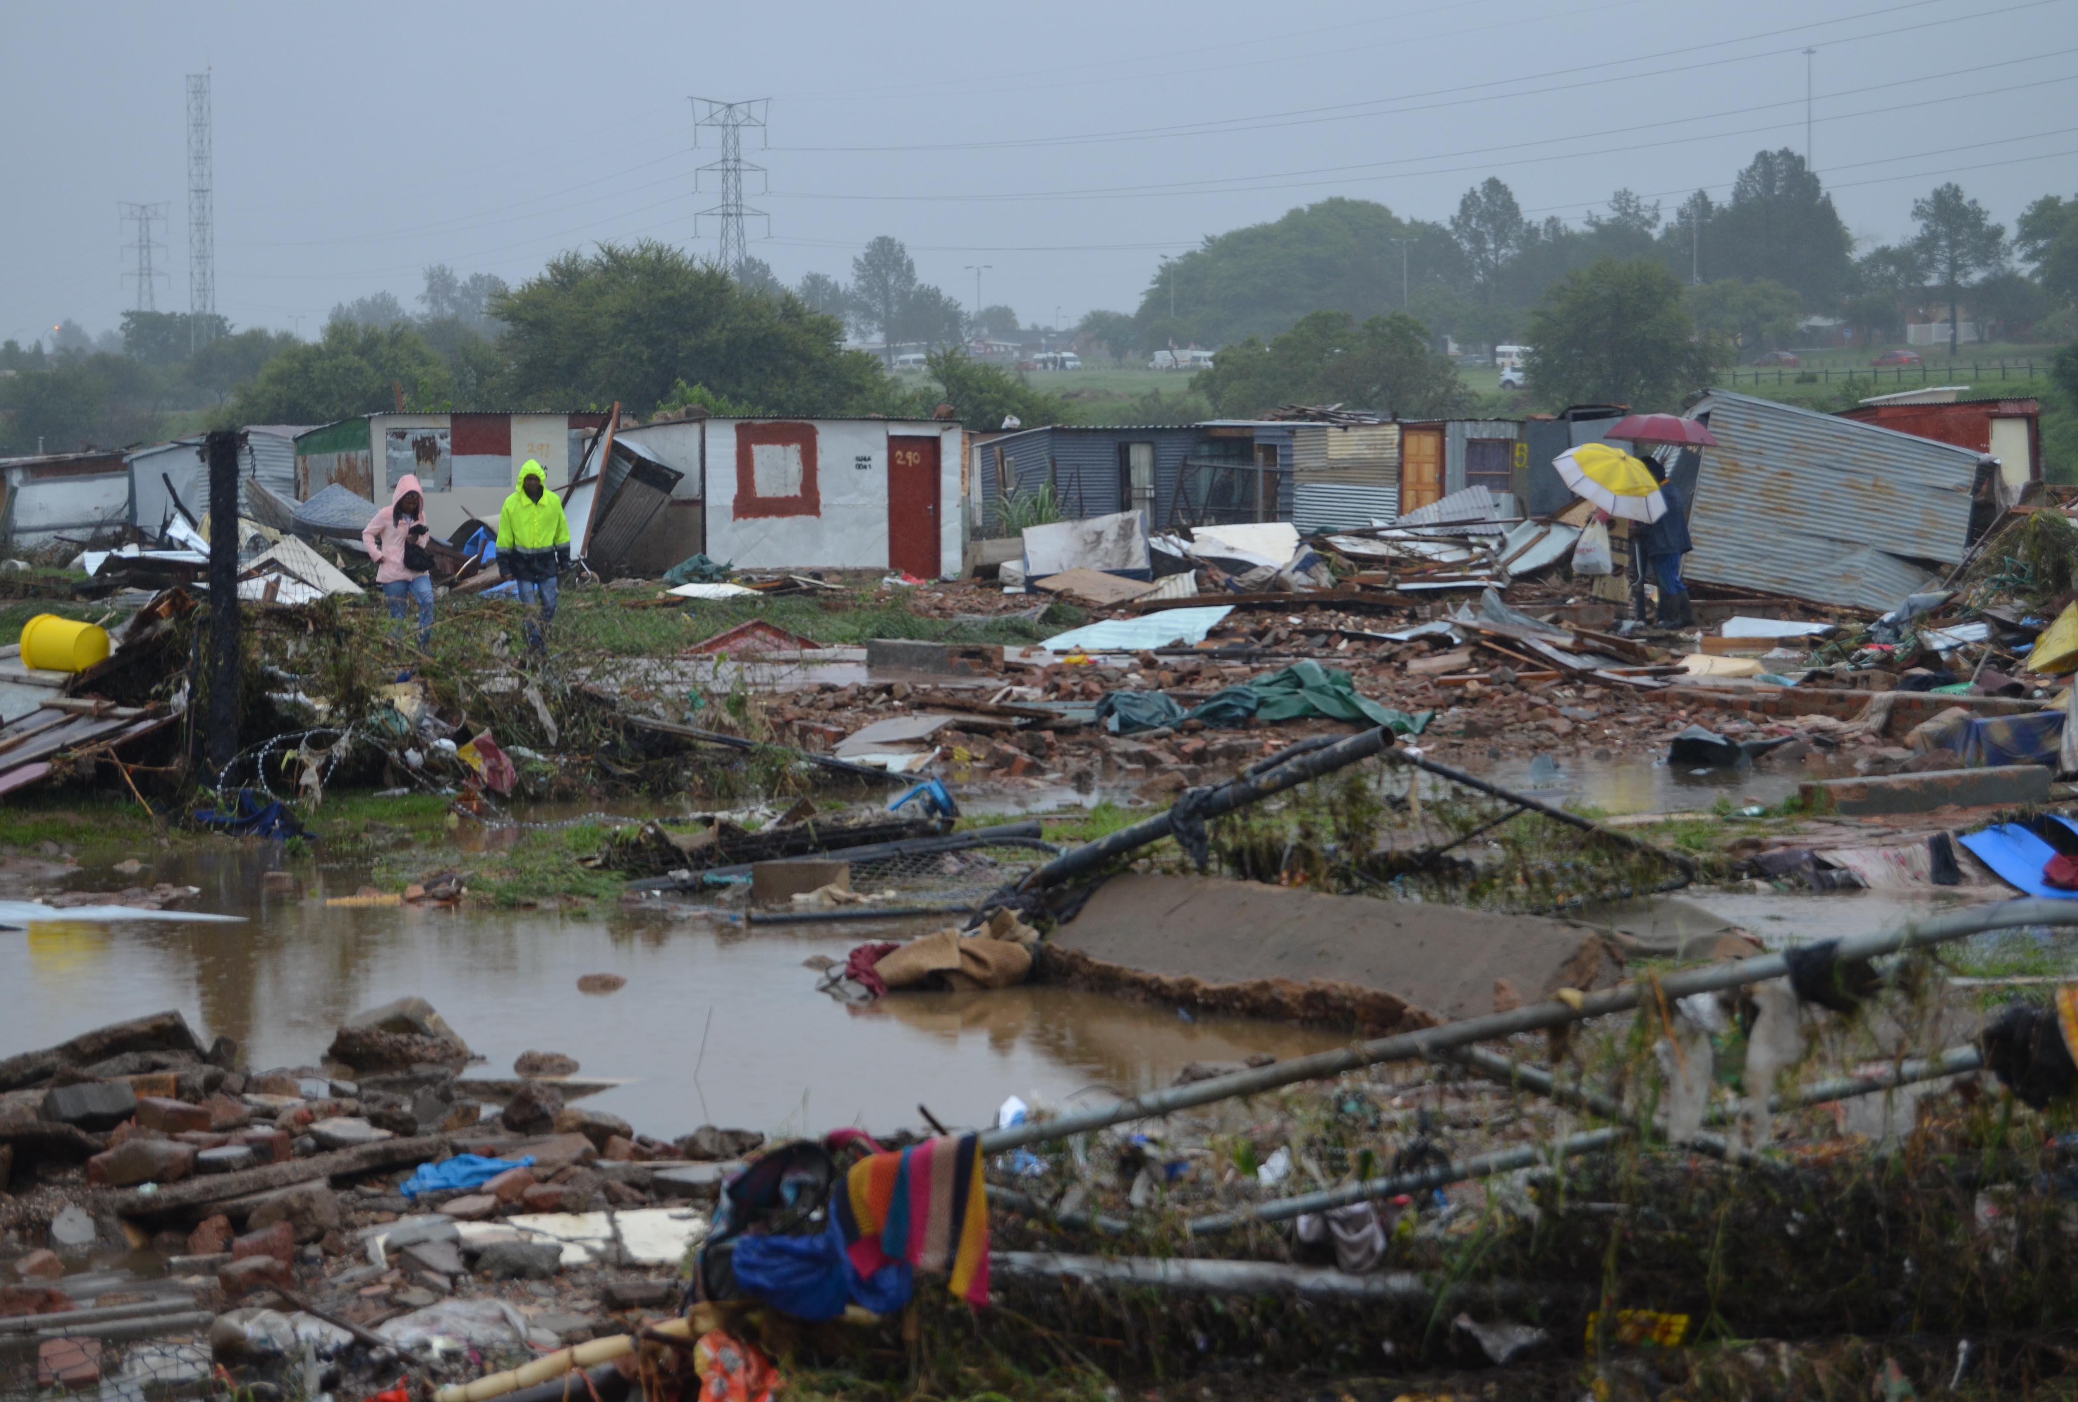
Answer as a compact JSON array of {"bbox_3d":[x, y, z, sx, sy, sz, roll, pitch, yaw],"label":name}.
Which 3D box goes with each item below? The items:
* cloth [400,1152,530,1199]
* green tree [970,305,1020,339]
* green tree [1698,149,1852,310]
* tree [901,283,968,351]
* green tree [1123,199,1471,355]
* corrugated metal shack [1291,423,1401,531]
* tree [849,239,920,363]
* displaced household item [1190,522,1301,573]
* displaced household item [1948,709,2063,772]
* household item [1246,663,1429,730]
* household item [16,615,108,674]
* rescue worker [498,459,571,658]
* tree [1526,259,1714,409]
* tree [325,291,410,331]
[{"bbox_3d":[-1.536,1.276,12.900,0.370,0.100,0.240,-1,4,-14],"label":"cloth"},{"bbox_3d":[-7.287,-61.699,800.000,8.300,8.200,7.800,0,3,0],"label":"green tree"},{"bbox_3d":[72.199,-44.510,472.000,15.000,19.000,14.000,0,3,9],"label":"green tree"},{"bbox_3d":[-13.643,-49.454,630.000,9.000,10.300,9.000,0,3,0],"label":"tree"},{"bbox_3d":[30.467,-49.639,570.000,38.000,20.000,28.000,0,3,0],"label":"green tree"},{"bbox_3d":[5.516,-3.759,86.500,2.000,2.350,2.500,-1,3,-18],"label":"corrugated metal shack"},{"bbox_3d":[-20.248,-52.376,630.000,9.095,17.098,8.641,0,3,0],"label":"tree"},{"bbox_3d":[2.707,-1.980,63.000,1.450,0.750,0.450,-1,3,-9],"label":"displaced household item"},{"bbox_3d":[5.184,0.217,25.800,0.620,0.360,0.350,-2,3,-27],"label":"displaced household item"},{"bbox_3d":[1.856,-0.031,30.000,1.120,0.410,0.650,0,3,0],"label":"household item"},{"bbox_3d":[-5.705,-0.339,28.200,0.410,0.330,0.330,7,7,36],"label":"household item"},{"bbox_3d":[-4.568,-1.300,43.500,0.650,1.760,0.420,0,3,-6],"label":"rescue worker"},{"bbox_3d":[25.977,-16.286,215.000,8.425,6.943,8.004,0,3,0],"label":"tree"},{"bbox_3d":[-136.766,-77.770,980.000,17.180,11.783,14.000,0,3,0],"label":"tree"}]

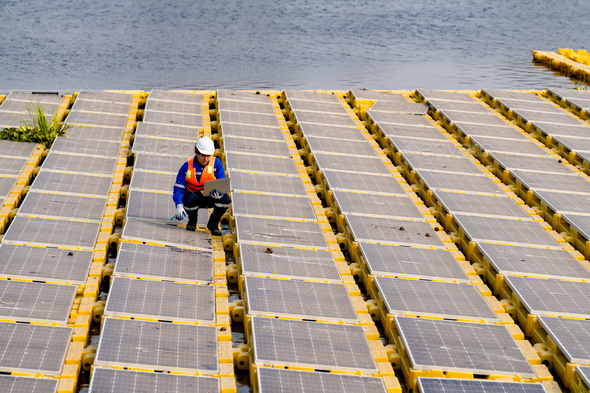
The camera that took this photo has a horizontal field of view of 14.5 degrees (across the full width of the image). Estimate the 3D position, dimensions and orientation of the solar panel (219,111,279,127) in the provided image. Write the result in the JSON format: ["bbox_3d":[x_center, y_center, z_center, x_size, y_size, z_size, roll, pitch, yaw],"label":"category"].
[{"bbox_3d":[-0.763,-1.292,39.419,0.992,0.040,1.956,5,7,-3],"label":"solar panel"}]

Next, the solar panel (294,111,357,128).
[{"bbox_3d":[0.502,-1.310,39.734,0.992,0.042,1.956,5,7,-3],"label":"solar panel"}]

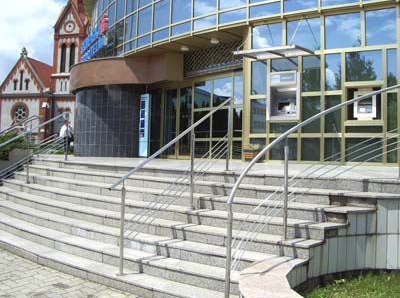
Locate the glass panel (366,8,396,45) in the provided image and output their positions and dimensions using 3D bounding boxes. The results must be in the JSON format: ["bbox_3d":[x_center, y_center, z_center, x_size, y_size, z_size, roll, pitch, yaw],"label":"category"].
[{"bbox_3d":[3.618,-2.417,8.749,0.561,0.686,0.050,1,0,29],"label":"glass panel"}]

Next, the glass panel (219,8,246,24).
[{"bbox_3d":[0.786,-3.119,10.321,0.791,0.259,0.050,1,0,40],"label":"glass panel"}]

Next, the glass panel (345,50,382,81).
[{"bbox_3d":[3.217,-1.622,8.612,0.688,0.589,0.050,1,0,29],"label":"glass panel"}]

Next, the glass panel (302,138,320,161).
[{"bbox_3d":[2.308,0.011,9.100,0.395,0.481,0.050,1,0,29],"label":"glass panel"}]

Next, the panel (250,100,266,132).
[{"bbox_3d":[1.298,-0.714,9.683,0.367,0.768,0.050,1,0,29],"label":"panel"}]

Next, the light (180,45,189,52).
[{"bbox_3d":[-0.424,-2.863,12.479,0.244,0.100,0.244,1,0,41],"label":"light"}]

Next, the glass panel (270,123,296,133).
[{"bbox_3d":[1.870,-0.453,9.727,0.606,0.221,0.050,1,0,29],"label":"glass panel"}]

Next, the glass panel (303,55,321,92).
[{"bbox_3d":[2.401,-1.622,9.430,0.379,0.793,0.050,1,0,29],"label":"glass panel"}]

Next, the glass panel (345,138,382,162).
[{"bbox_3d":[3.209,0.023,8.590,0.685,0.481,0.050,1,0,29],"label":"glass panel"}]

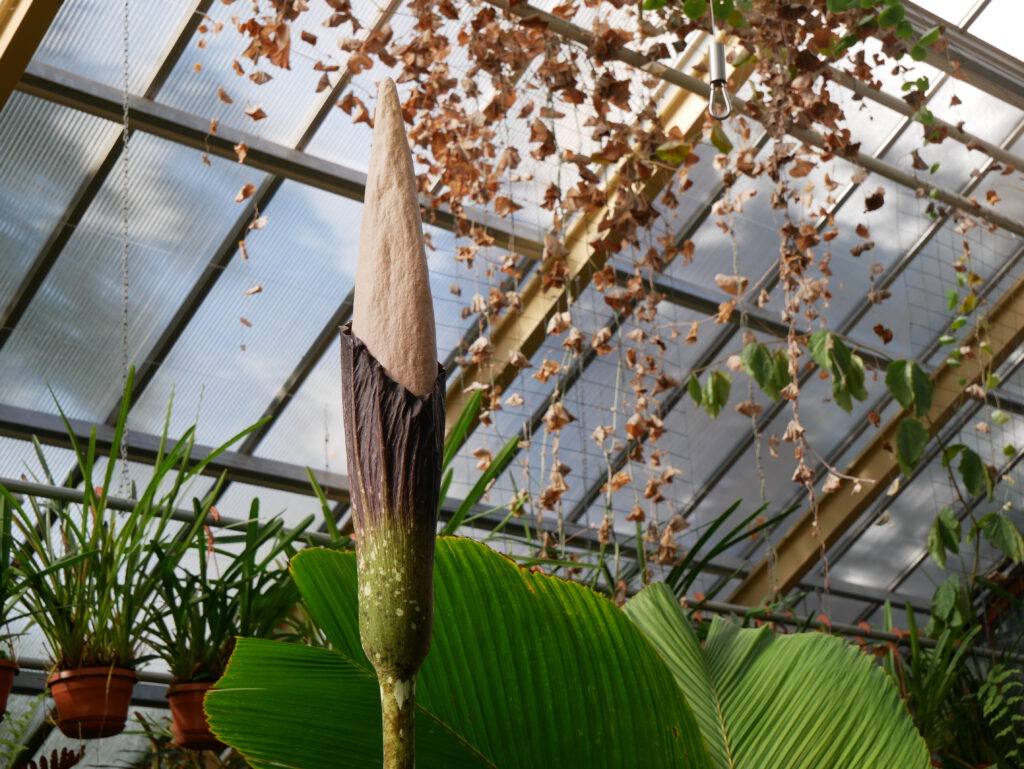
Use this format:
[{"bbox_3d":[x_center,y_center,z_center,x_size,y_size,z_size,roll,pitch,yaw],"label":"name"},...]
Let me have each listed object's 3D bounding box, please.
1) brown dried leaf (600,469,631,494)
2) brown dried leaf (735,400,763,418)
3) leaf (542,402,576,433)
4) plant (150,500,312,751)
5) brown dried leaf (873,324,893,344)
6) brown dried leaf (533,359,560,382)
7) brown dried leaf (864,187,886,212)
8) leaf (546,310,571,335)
[{"bbox_3d":[0.265,0.251,4.850,0.075,0.055,0.052,-4,-16,3],"label":"brown dried leaf"},{"bbox_3d":[0.662,0.070,5.300,0.077,0.046,0.055,-5,-16,7],"label":"brown dried leaf"},{"bbox_3d":[0.120,0.084,4.800,0.084,0.068,0.065,-3,-16,1],"label":"leaf"},{"bbox_3d":[-0.963,0.824,6.500,0.560,0.850,0.530,-1,-16,-8],"label":"plant"},{"bbox_3d":[1.144,-0.154,5.850,0.060,0.056,0.042,-6,-16,11],"label":"brown dried leaf"},{"bbox_3d":[0.087,-0.035,4.800,0.068,0.055,0.050,-3,-16,1],"label":"brown dried leaf"},{"bbox_3d":[1.142,-0.581,5.950,0.067,0.076,0.048,-6,-16,11],"label":"brown dried leaf"},{"bbox_3d":[0.119,-0.159,4.850,0.060,0.055,0.050,-3,-16,2],"label":"leaf"}]

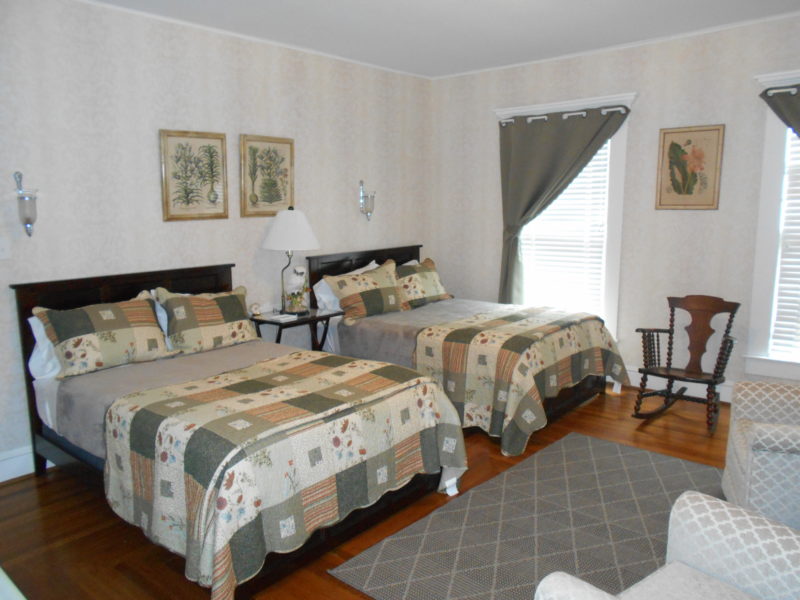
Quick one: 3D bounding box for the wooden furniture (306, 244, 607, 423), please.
[{"bbox_3d":[0.463,0.211,5.021,1.984,1.146,1.515,8,12,41],"label":"wooden furniture"}]

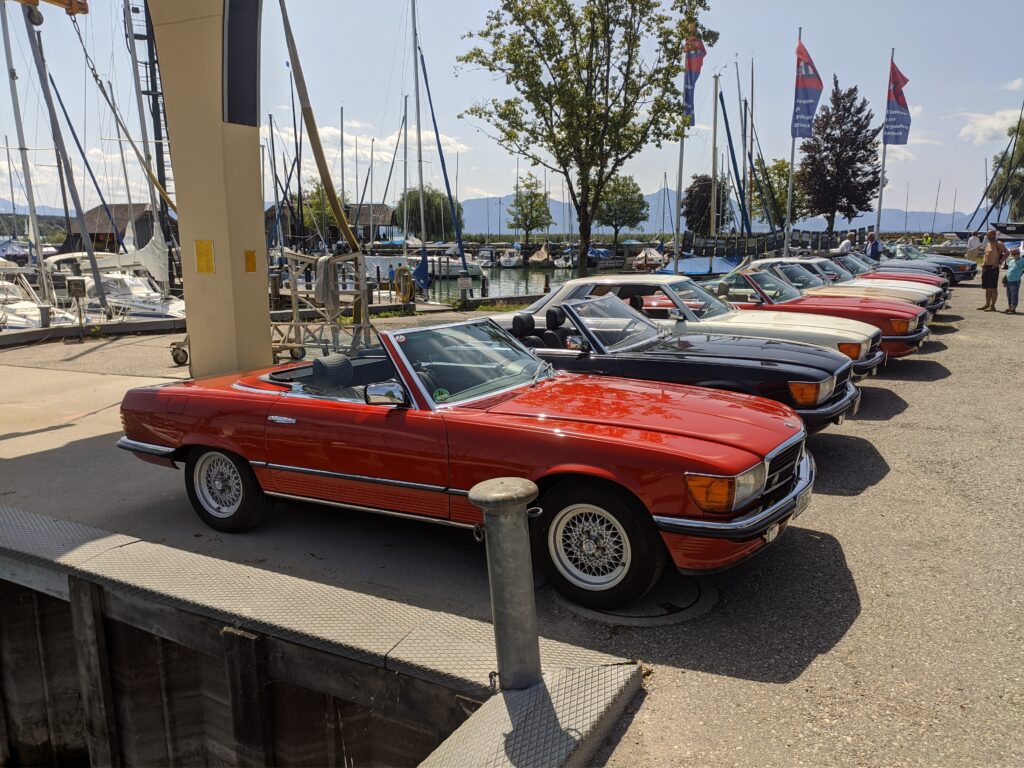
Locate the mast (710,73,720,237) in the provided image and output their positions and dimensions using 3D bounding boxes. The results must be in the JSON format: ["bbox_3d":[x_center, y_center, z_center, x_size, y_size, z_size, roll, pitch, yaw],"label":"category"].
[{"bbox_3d":[8.656,-9.032,32.893,0.200,8.105,0.200,0,11,0],"label":"mast"}]

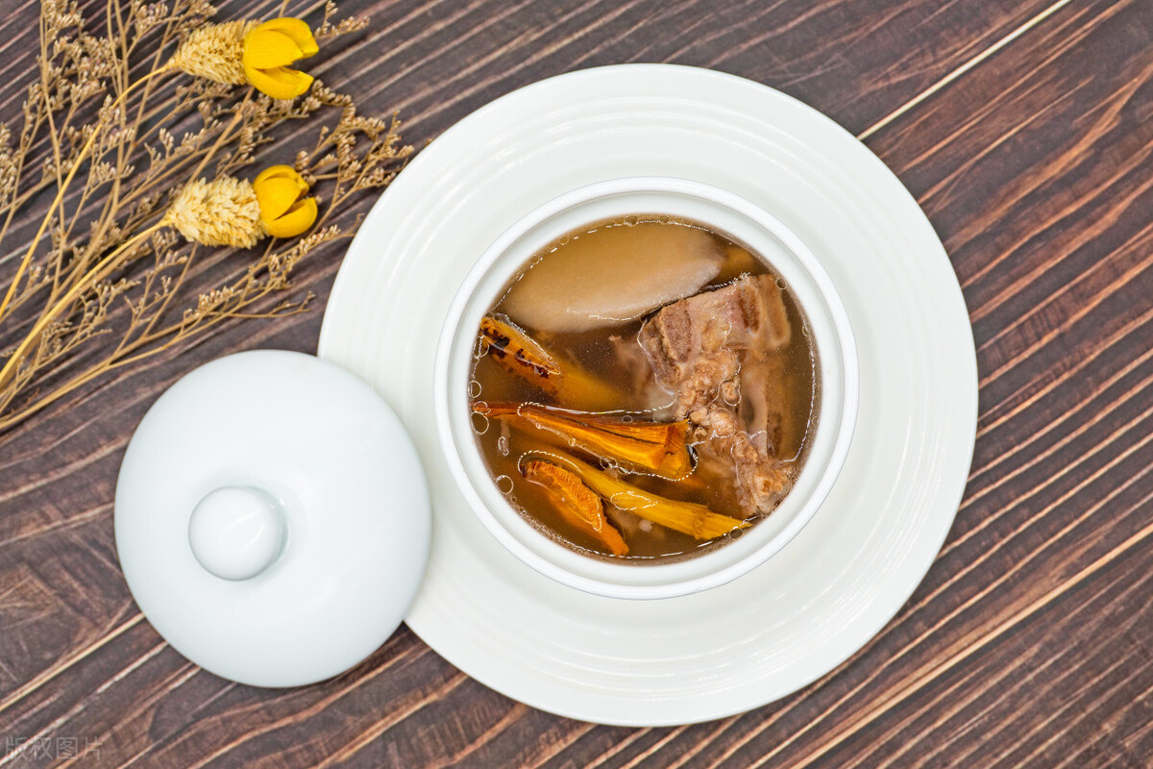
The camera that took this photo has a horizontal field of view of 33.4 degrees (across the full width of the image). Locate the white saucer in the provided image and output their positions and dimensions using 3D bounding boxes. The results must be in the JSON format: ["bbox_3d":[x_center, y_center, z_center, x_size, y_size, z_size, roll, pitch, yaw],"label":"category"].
[{"bbox_3d":[0.022,0.004,0.602,0.203,0.022,0.203,0,88,1],"label":"white saucer"}]

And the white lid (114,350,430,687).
[{"bbox_3d":[-0.101,0.043,0.583,0.106,0.041,0.106,1,93,13],"label":"white lid"}]

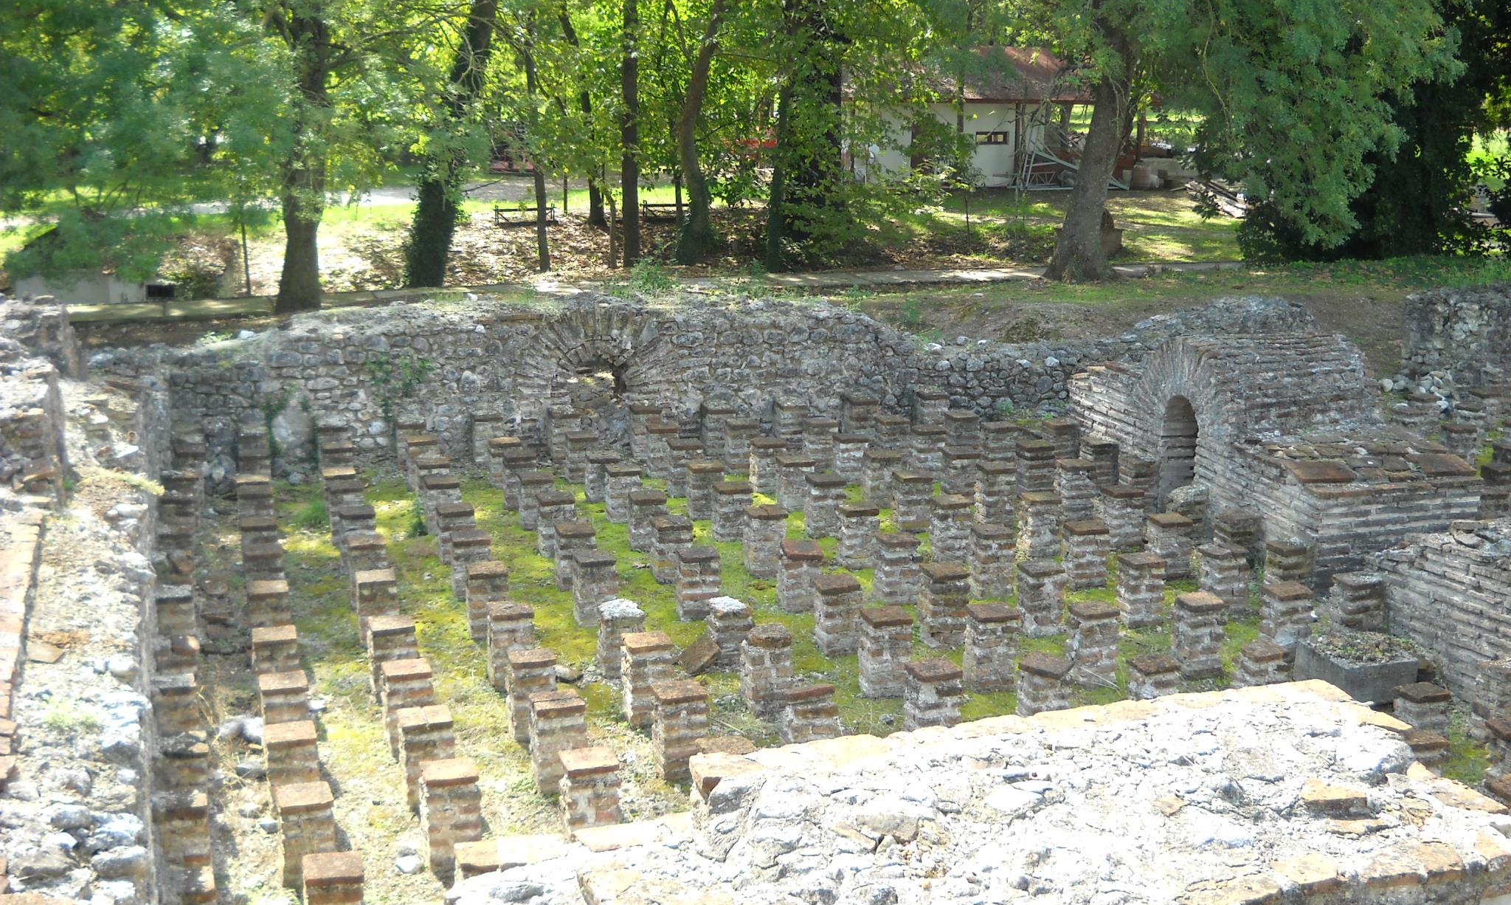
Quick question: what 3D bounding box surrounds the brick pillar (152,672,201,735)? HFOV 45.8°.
[{"bbox_3d":[-3.903,1.817,12.121,0.312,0.575,0.312,-4,15,-17],"label":"brick pillar"}]

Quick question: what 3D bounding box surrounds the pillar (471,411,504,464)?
[{"bbox_3d":[-2.813,-0.161,18.753,0.307,0.473,0.290,-3,15,-17],"label":"pillar"}]

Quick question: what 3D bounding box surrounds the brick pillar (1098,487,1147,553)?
[{"bbox_3d":[3.267,0.583,15.980,0.300,0.509,0.282,-3,16,-17],"label":"brick pillar"}]

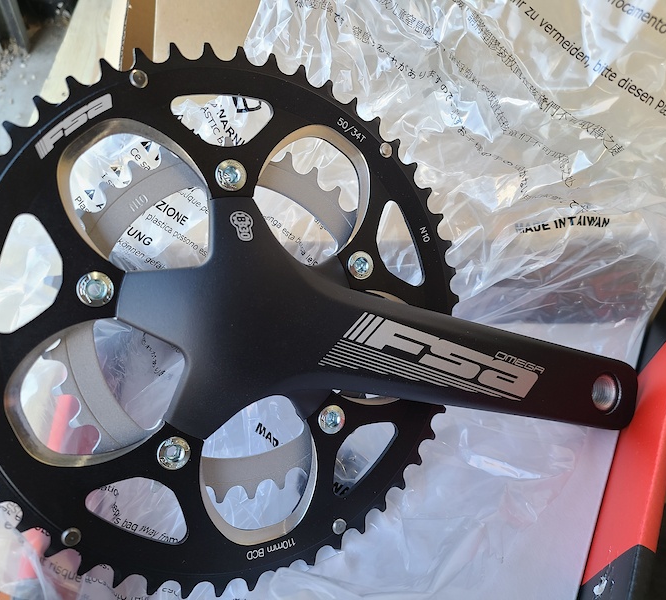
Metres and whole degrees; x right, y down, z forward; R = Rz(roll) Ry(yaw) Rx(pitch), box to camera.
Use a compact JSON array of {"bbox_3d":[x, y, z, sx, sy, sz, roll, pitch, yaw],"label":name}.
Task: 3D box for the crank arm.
[{"bbox_3d":[0.065,0.030,0.267,0.173,0.037,0.018,13,-5,-22],"label":"crank arm"}]

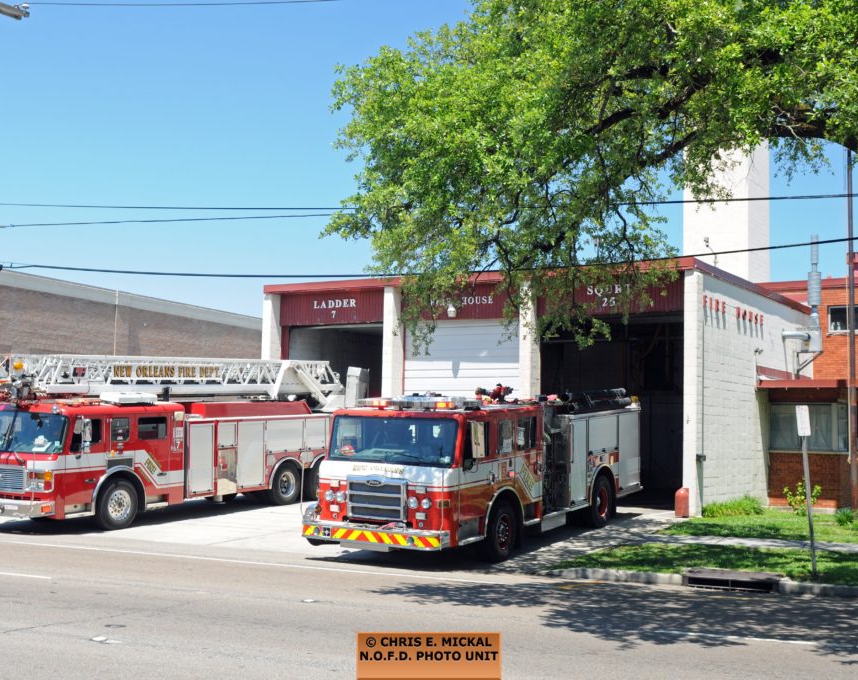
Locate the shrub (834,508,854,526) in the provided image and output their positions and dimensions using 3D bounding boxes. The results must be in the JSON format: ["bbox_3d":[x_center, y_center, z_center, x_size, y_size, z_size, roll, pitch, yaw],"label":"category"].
[{"bbox_3d":[9.521,4.077,26.100,0.460,0.410,0.460,-2,-5,33],"label":"shrub"}]

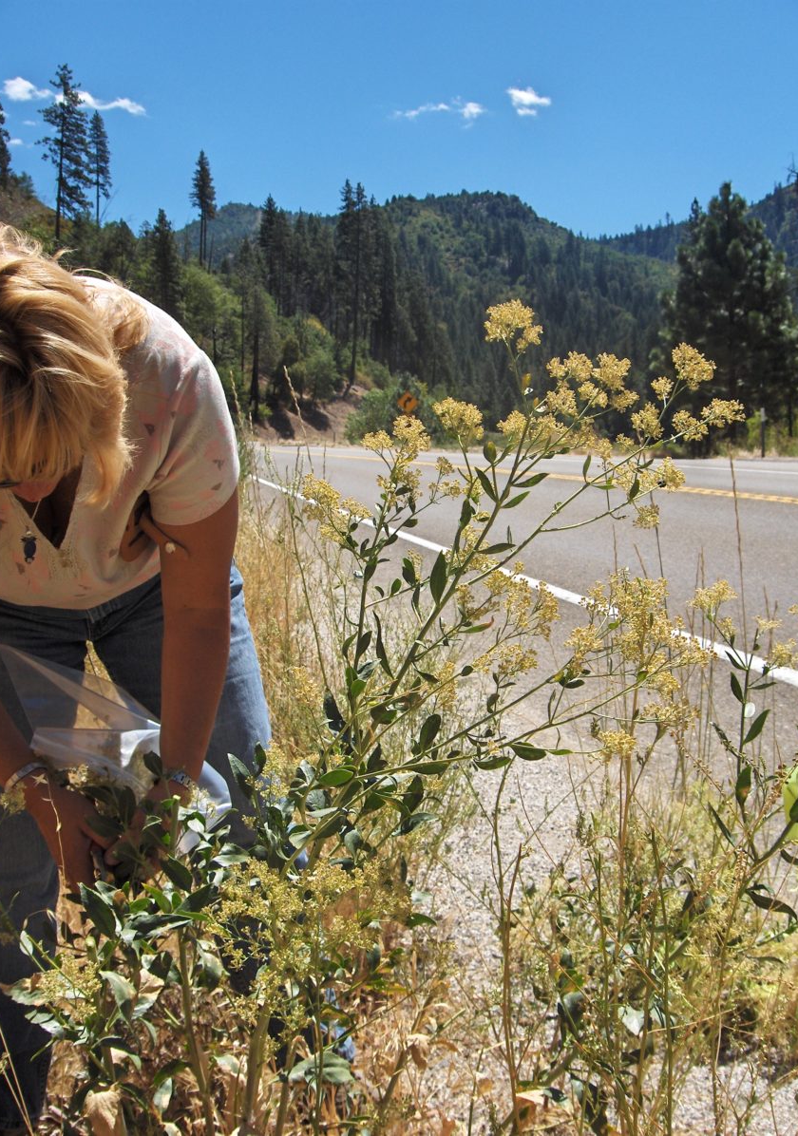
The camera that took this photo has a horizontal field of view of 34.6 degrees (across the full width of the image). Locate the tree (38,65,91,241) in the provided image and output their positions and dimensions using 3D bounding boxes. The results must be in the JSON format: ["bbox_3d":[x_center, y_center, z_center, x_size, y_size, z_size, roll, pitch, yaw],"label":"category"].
[{"bbox_3d":[-32.568,-40.258,125.000,5.189,17.604,5.189,0,6,0],"label":"tree"}]

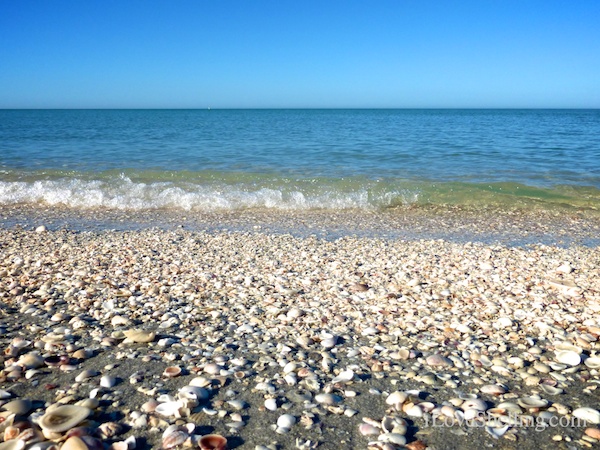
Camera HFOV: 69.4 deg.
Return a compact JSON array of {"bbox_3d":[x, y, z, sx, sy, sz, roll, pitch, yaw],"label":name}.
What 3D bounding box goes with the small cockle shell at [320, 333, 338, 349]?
[{"bbox_3d":[0.058,0.226,0.848,0.034,0.017,0.031,0,15,0],"label":"small cockle shell"}]

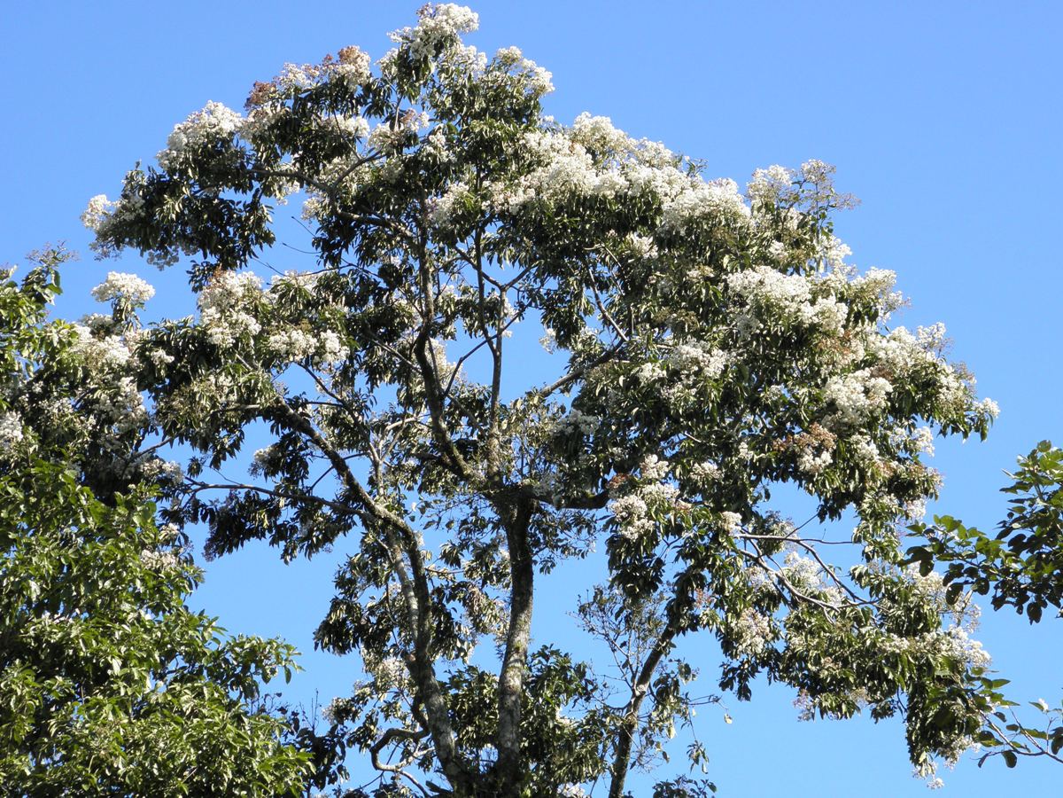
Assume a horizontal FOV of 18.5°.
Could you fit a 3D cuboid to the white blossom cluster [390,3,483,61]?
[{"bbox_3d":[-0.851,-3.185,28.300,0.816,0.453,0.670,0,-25,0],"label":"white blossom cluster"}]

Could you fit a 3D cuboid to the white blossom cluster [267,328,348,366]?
[{"bbox_3d":[-1.883,-0.435,27.300,0.684,0.233,0.498,0,-25,0],"label":"white blossom cluster"}]

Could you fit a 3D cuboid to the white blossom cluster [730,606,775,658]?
[{"bbox_3d":[1.826,1.936,27.000,0.382,0.422,0.344,0,-25,0],"label":"white blossom cluster"}]

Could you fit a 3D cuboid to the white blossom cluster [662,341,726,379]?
[{"bbox_3d":[1.363,-0.320,27.000,0.544,0.273,0.434,0,-25,0],"label":"white blossom cluster"}]

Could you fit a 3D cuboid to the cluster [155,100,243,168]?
[{"bbox_3d":[-2.854,-2.267,28.000,0.747,0.558,0.678,0,-25,0],"label":"cluster"}]

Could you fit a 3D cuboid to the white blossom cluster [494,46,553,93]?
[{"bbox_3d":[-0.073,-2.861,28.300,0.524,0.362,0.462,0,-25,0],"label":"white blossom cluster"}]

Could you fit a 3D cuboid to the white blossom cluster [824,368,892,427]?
[{"bbox_3d":[2.728,-0.004,27.200,0.592,0.448,0.540,0,-25,0],"label":"white blossom cluster"}]

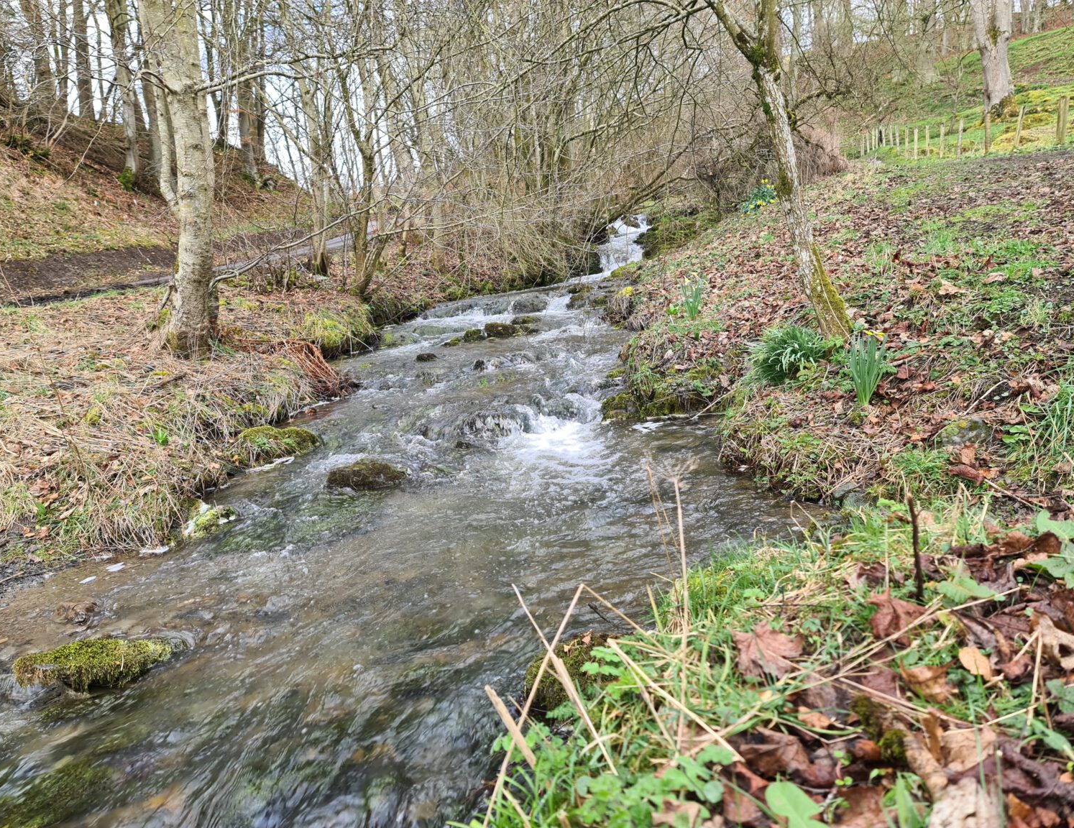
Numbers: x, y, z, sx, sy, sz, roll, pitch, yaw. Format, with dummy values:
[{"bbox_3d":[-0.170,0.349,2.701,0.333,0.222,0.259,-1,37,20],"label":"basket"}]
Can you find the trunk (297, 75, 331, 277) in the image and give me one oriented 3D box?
[{"bbox_3d":[-2.886,-3.125,10.300,0.310,2.600,0.310,0,9,0],"label":"trunk"}]

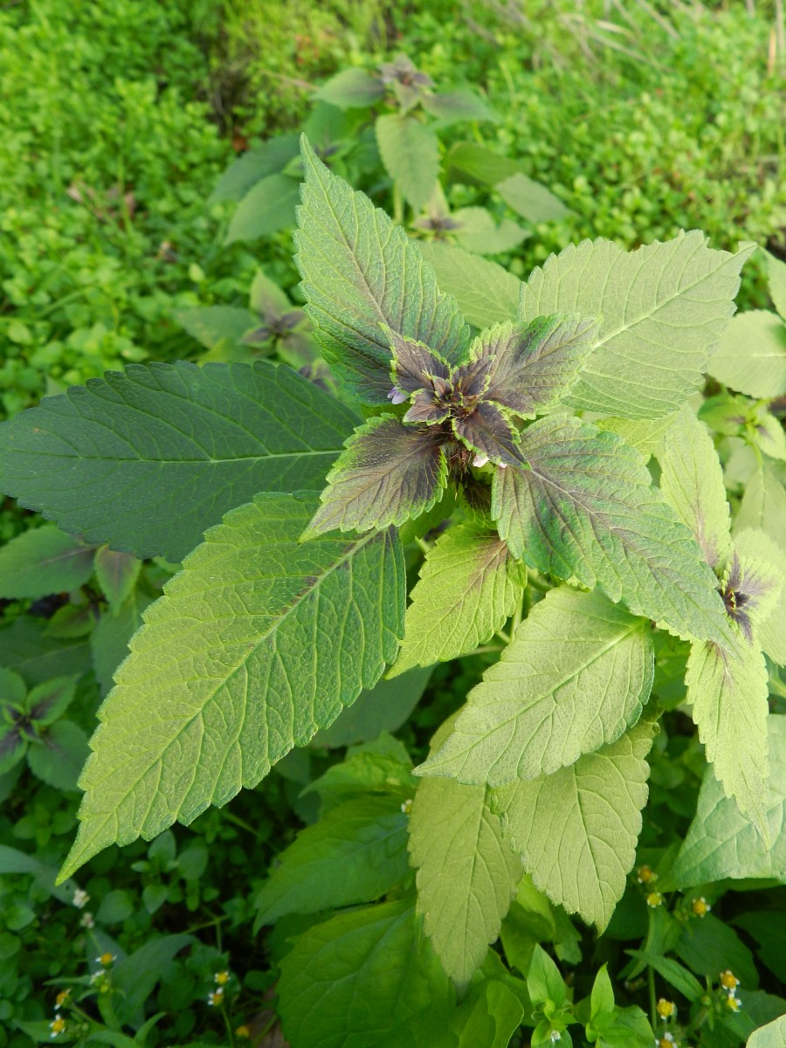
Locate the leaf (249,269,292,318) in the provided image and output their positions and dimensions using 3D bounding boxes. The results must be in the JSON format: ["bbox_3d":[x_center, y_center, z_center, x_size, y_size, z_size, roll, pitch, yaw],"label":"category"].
[{"bbox_3d":[-0.073,-0.137,0.574,0.023,0.007,0.035,-18,77,-6],"label":"leaf"}]

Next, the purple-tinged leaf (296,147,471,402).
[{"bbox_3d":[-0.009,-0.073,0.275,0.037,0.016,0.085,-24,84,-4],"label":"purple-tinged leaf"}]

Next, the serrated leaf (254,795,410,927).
[{"bbox_3d":[-0.016,0.129,0.365,0.081,0.014,0.045,-27,64,-14],"label":"serrated leaf"}]

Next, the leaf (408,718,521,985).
[{"bbox_3d":[0.022,0.096,0.292,0.034,0.011,0.082,6,83,7],"label":"leaf"}]

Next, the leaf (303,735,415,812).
[{"bbox_3d":[-0.011,0.092,0.347,0.043,0.010,0.028,-10,53,-7],"label":"leaf"}]

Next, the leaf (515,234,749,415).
[{"bbox_3d":[0.079,-0.065,0.301,0.105,0.014,0.062,-33,69,-21],"label":"leaf"}]

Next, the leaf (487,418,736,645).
[{"bbox_3d":[0.060,0.005,0.266,0.084,0.014,0.048,42,83,5],"label":"leaf"}]

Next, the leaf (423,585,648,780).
[{"bbox_3d":[0.045,0.053,0.302,0.091,0.014,0.049,-31,69,-13],"label":"leaf"}]

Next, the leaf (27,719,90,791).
[{"bbox_3d":[-0.132,0.092,0.385,0.032,0.005,0.023,43,62,14],"label":"leaf"}]

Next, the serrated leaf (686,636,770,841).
[{"bbox_3d":[0.104,0.063,0.291,0.020,0.010,0.063,-9,65,11],"label":"serrated leaf"}]

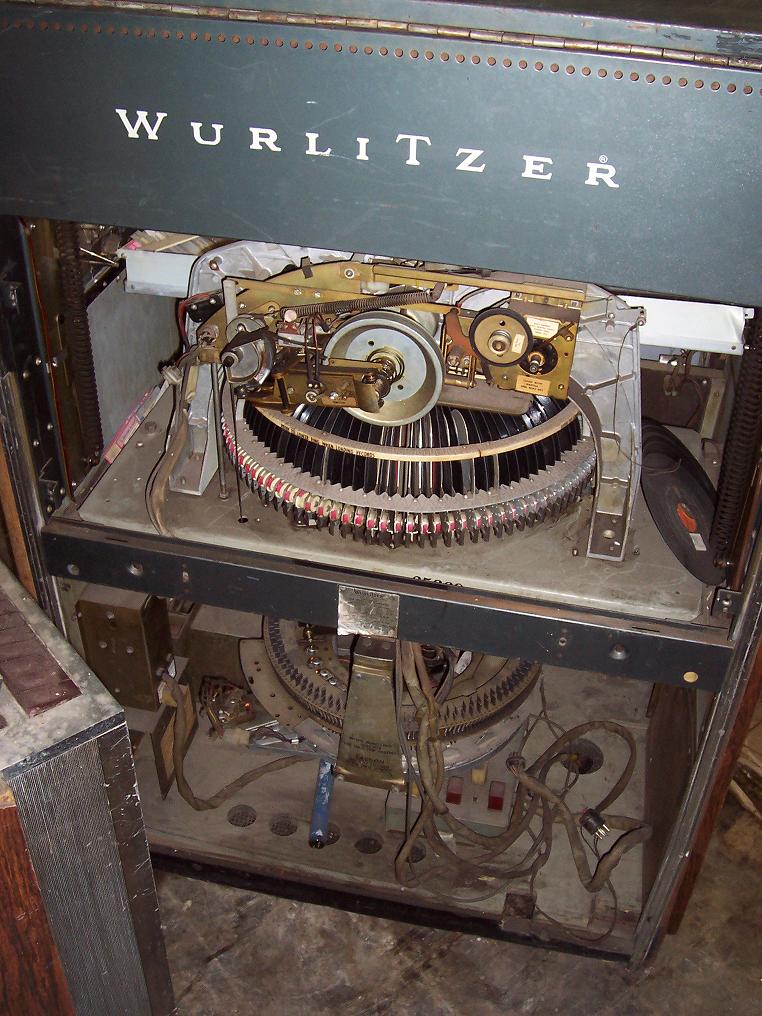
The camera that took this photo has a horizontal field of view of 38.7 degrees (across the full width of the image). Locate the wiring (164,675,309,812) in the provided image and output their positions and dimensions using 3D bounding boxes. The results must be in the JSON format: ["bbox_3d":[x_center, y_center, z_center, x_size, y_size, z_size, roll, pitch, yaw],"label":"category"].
[{"bbox_3d":[-0.227,0.336,1.647,0.209,0.237,0.165,9,38,9],"label":"wiring"}]

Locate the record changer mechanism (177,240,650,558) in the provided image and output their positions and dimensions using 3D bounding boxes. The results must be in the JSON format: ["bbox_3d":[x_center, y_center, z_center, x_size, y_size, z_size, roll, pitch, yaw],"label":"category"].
[{"bbox_3d":[0.054,-0.209,1.379,0.592,0.300,0.490,9,38,9],"label":"record changer mechanism"}]

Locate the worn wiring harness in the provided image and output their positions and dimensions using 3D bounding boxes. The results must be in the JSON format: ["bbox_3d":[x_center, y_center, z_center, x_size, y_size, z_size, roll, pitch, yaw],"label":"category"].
[{"bbox_3d":[0.212,0.322,1.507,0.392,0.452,0.270,9,38,9],"label":"worn wiring harness"}]

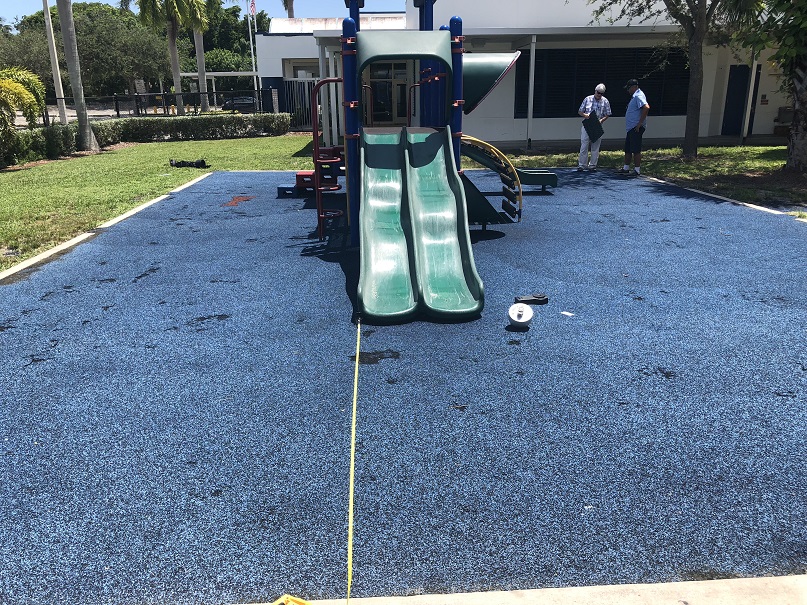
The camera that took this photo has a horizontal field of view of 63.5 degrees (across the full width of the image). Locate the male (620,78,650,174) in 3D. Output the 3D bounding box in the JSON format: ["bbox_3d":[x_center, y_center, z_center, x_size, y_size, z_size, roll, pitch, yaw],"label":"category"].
[{"bbox_3d":[4.519,-3.413,12.752,0.540,1.789,0.500,0,17,3],"label":"male"}]

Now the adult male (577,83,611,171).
[{"bbox_3d":[3.938,-3.605,13.478,0.620,1.737,0.420,2,17,7],"label":"adult male"}]

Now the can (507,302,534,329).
[{"bbox_3d":[0.786,0.092,4.354,0.161,0.120,0.161,3,48,10],"label":"can"}]

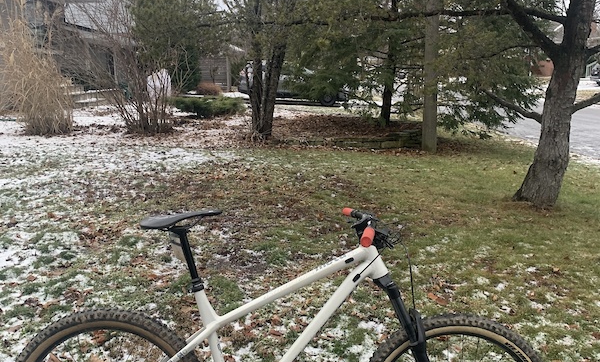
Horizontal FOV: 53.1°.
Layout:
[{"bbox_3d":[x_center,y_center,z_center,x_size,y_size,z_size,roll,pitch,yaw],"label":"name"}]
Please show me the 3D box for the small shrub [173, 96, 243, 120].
[{"bbox_3d":[-2.750,-2.270,18.000,2.150,0.650,1.800,0,11,0],"label":"small shrub"}]

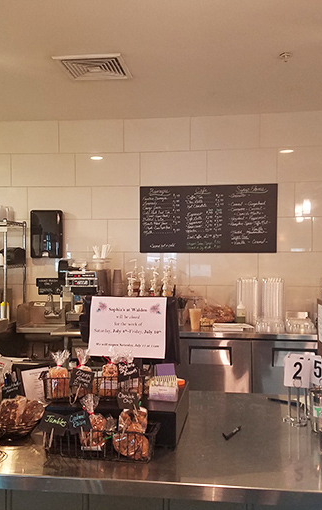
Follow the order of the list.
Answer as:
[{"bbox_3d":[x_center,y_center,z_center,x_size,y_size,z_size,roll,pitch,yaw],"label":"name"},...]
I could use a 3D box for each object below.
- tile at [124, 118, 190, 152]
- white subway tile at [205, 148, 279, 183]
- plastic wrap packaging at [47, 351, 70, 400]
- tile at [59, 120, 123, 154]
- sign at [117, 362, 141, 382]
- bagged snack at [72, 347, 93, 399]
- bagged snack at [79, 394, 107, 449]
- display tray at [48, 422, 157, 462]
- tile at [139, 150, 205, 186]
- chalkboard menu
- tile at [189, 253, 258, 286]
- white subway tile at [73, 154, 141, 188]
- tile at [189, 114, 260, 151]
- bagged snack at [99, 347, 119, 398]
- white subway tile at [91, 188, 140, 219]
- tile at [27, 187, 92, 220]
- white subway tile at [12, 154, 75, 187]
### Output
[{"bbox_3d":[-0.035,-1.070,4.565,0.605,0.302,0.010,0,0,7],"label":"tile"},{"bbox_3d":[0.724,-0.786,4.491,0.606,0.303,0.010,0,1,7],"label":"white subway tile"},{"bbox_3d":[-0.324,0.379,1.620,0.066,0.152,0.055,0,-1,0],"label":"plastic wrap packaging"},{"bbox_3d":[-0.635,-1.082,4.675,0.609,0.305,0.010,0,0,7],"label":"tile"},{"bbox_3d":[-0.114,0.410,1.790,0.076,0.058,0.005,-9,-3,9],"label":"sign"},{"bbox_3d":[-0.264,0.400,1.715,0.070,0.165,0.055,0,0,7],"label":"bagged snack"},{"bbox_3d":[-0.196,0.481,1.470,0.073,0.155,0.048,0,0,7],"label":"bagged snack"},{"bbox_3d":[-0.177,0.581,1.606,0.335,0.085,0.110,0,1,9],"label":"display tray"},{"bbox_3d":[0.111,-0.766,4.545,0.605,0.302,0.010,0,0,7],"label":"tile"},{"bbox_3d":[0.417,-0.316,4.524,1.210,0.597,0.020,0,1,7],"label":"chalkboard menu"},{"bbox_3d":[0.561,0.129,4.537,0.609,0.305,0.010,0,0,7],"label":"tile"},{"bbox_3d":[-0.493,-0.792,4.670,0.610,0.304,0.010,0,-1,7],"label":"white subway tile"},{"bbox_3d":[0.570,-1.083,4.533,0.609,0.305,0.010,0,0,7],"label":"tile"},{"bbox_3d":[-0.172,0.394,1.720,0.066,0.167,0.048,0,0,7],"label":"bagged snack"},{"bbox_3d":[-0.334,-0.478,4.618,0.606,0.303,0.010,0,1,7],"label":"white subway tile"},{"bbox_3d":[-0.951,-0.485,4.718,0.610,0.304,0.010,0,-1,7],"label":"tile"},{"bbox_3d":[-1.086,-0.783,4.729,0.609,0.305,0.010,0,0,7],"label":"white subway tile"}]

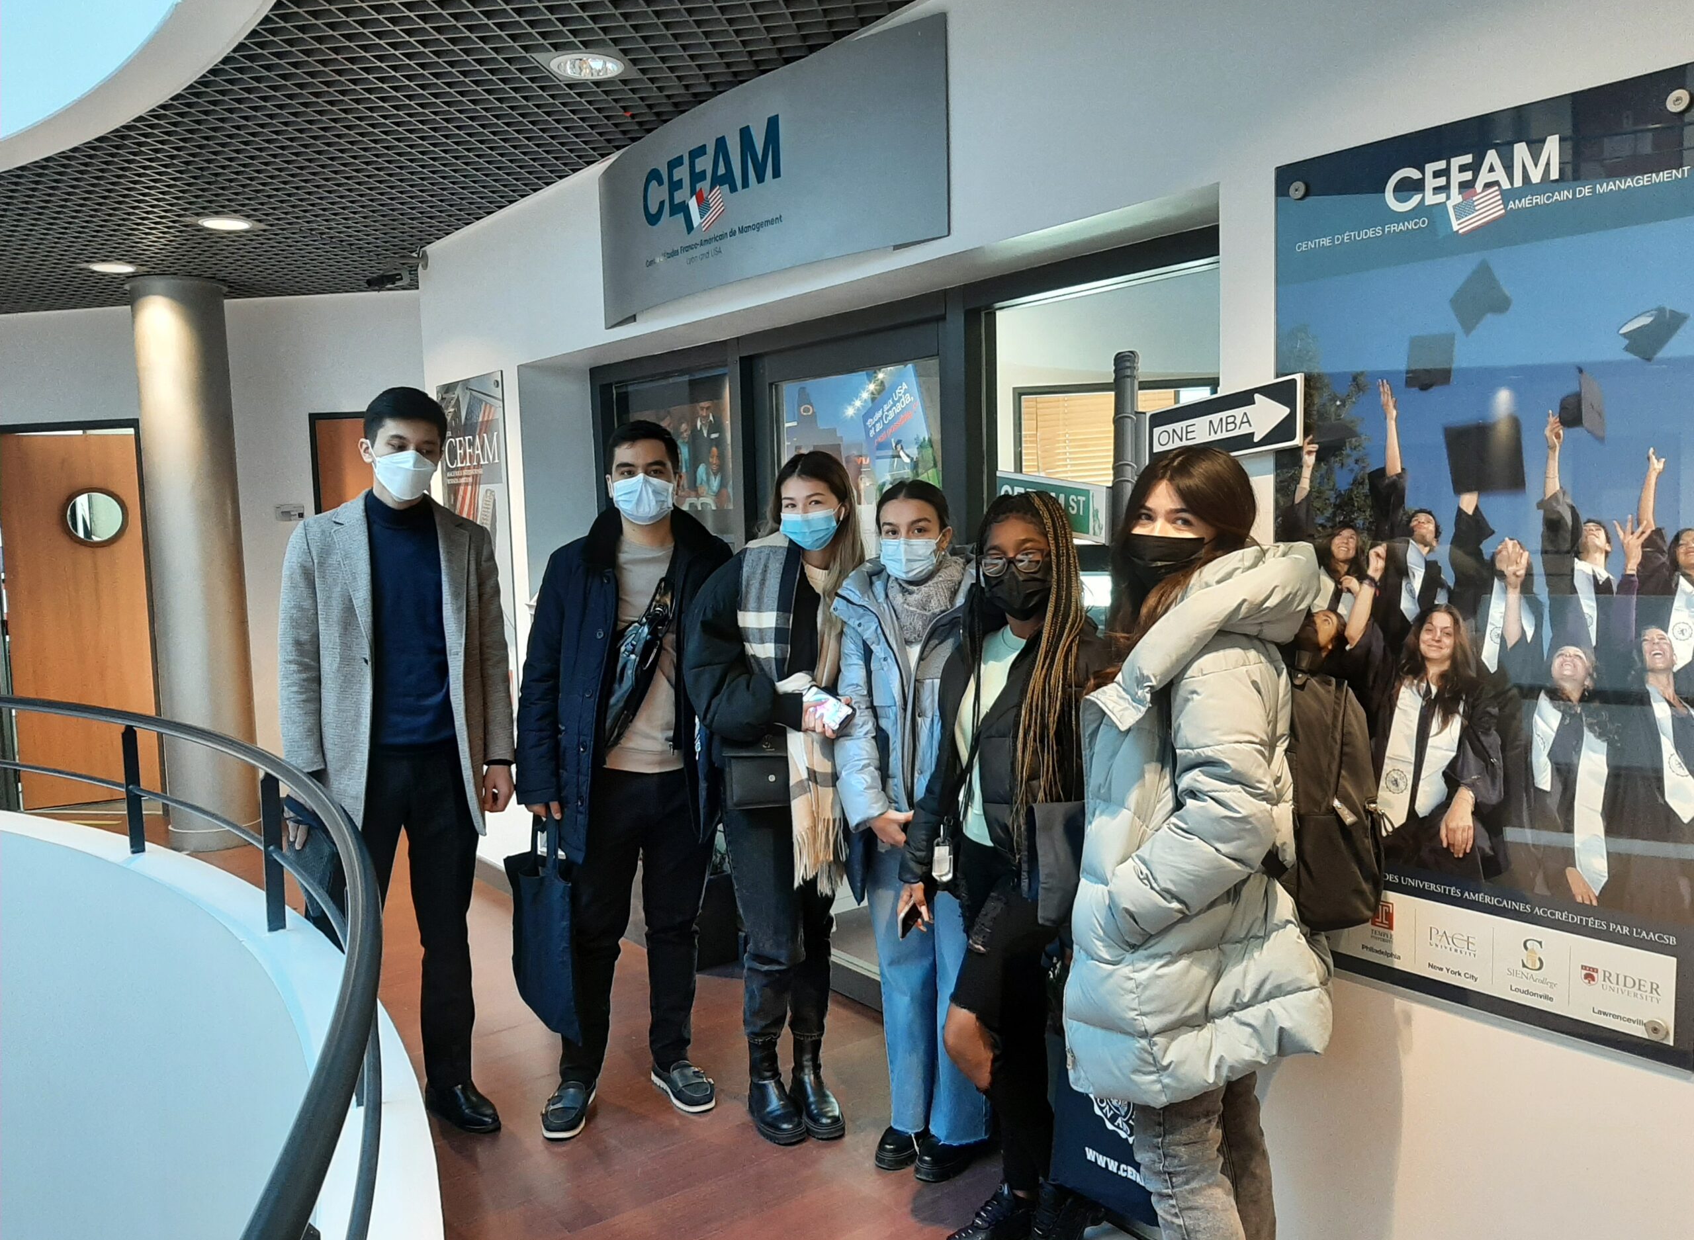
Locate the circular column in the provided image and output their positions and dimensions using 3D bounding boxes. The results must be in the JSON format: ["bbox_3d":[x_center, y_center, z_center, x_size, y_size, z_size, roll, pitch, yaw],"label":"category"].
[{"bbox_3d":[-3.104,-0.241,6.059,0.400,2.660,0.400,-4,5,-27],"label":"circular column"}]

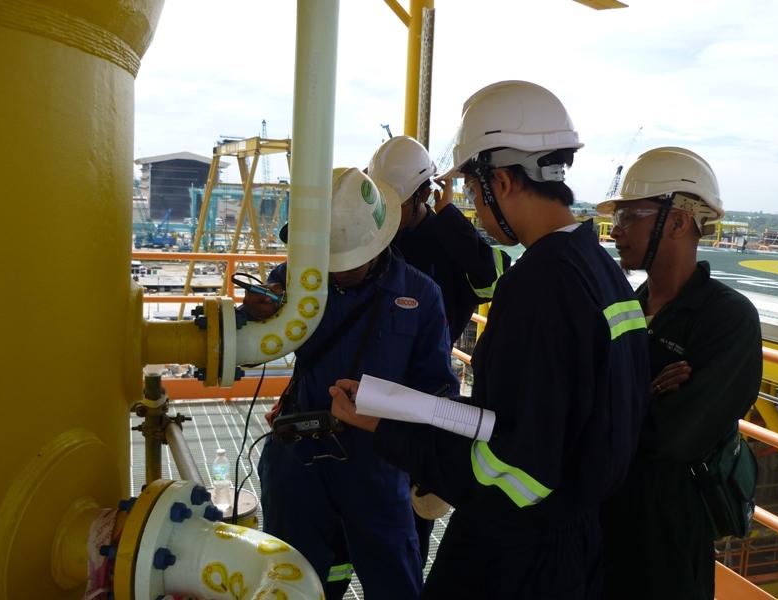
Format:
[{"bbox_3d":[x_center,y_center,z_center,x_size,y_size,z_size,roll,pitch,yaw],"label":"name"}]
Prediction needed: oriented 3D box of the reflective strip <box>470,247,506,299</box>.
[{"bbox_3d":[0.312,-0.087,2.420,0.115,0.165,0.090,4,7,10],"label":"reflective strip"}]

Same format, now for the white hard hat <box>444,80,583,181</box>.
[{"bbox_3d":[0.208,-0.322,1.415,0.285,0.165,0.220,-9,0,33],"label":"white hard hat"}]

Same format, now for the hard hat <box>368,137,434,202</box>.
[{"bbox_3d":[0.031,-0.426,2.470,0.280,0.165,0.220,-37,28,-28],"label":"hard hat"}]

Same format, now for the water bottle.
[{"bbox_3d":[-0.616,0.668,2.816,0.065,0.228,0.065,1,7,-15],"label":"water bottle"}]

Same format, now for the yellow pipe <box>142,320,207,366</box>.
[{"bbox_3d":[-0.447,0.090,1.590,0.135,0.090,0.090,0,7,-19],"label":"yellow pipe"}]

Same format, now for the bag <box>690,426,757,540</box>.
[{"bbox_3d":[0.743,0.407,1.690,0.100,0.235,0.200,0,9,41],"label":"bag"}]

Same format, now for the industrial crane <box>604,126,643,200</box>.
[{"bbox_3d":[76.865,-40.481,250.000,10.000,34.000,13.000,3,7,0],"label":"industrial crane"}]

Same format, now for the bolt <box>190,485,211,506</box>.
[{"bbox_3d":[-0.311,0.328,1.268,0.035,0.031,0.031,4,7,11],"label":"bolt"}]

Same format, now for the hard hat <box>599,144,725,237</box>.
[{"bbox_3d":[0.614,-0.264,1.708,0.285,0.165,0.220,5,7,-4],"label":"hard hat"}]

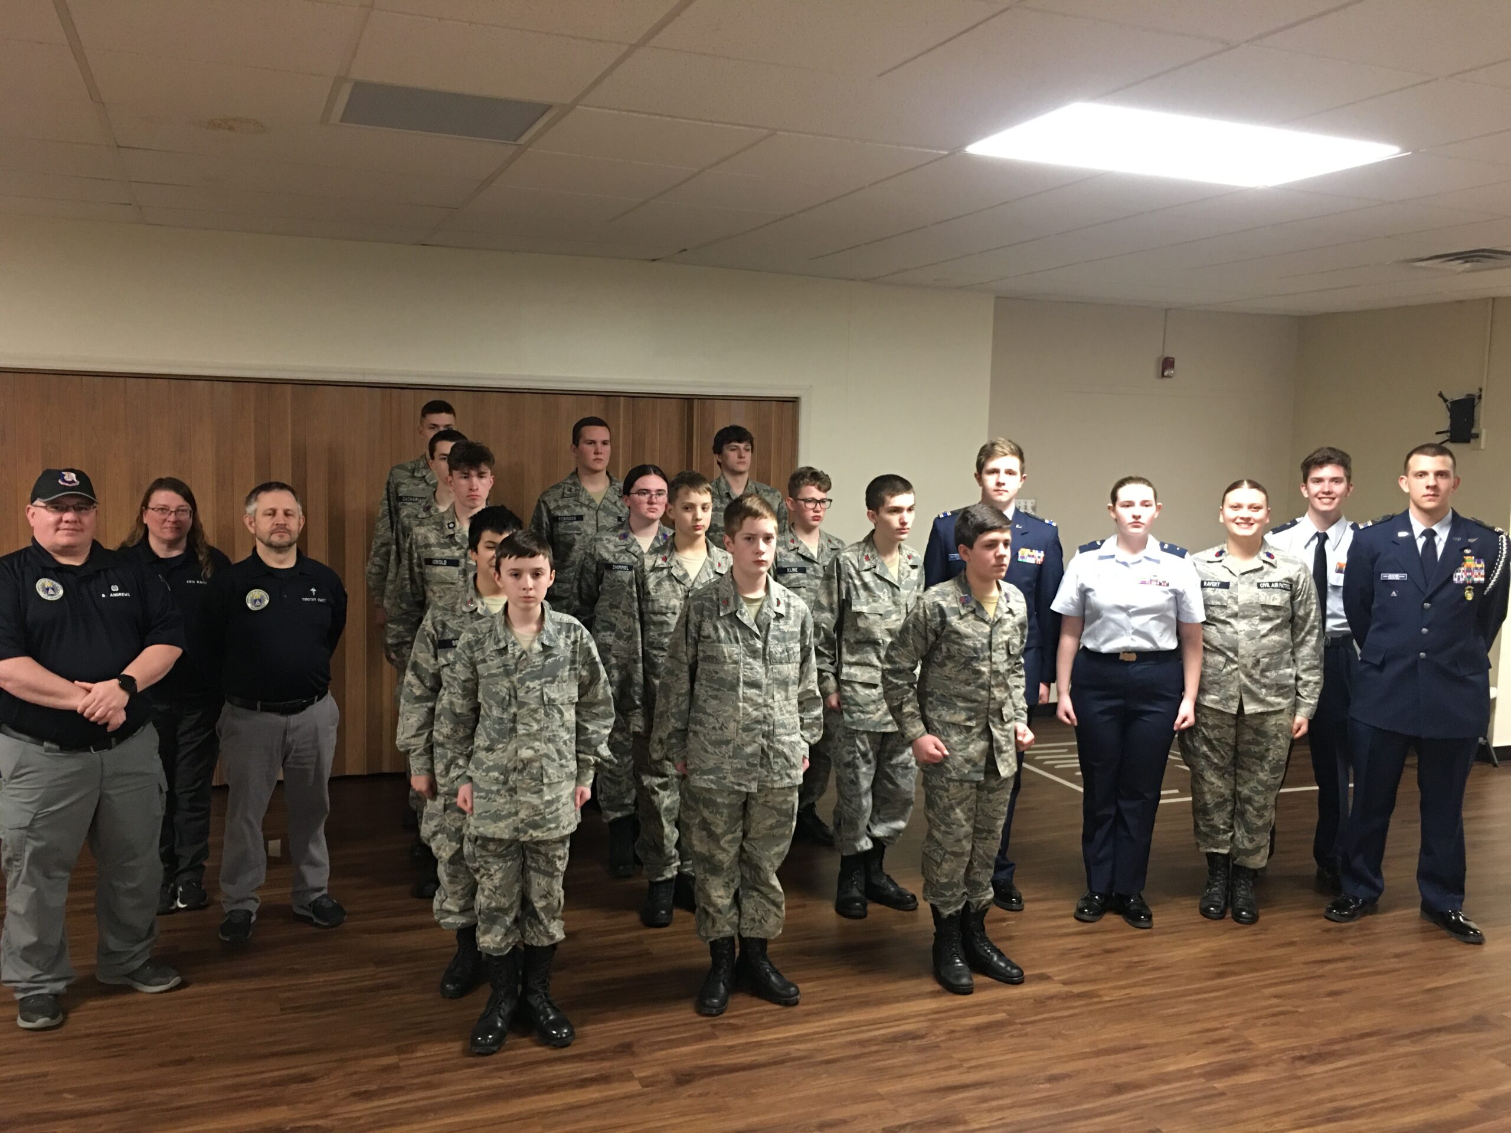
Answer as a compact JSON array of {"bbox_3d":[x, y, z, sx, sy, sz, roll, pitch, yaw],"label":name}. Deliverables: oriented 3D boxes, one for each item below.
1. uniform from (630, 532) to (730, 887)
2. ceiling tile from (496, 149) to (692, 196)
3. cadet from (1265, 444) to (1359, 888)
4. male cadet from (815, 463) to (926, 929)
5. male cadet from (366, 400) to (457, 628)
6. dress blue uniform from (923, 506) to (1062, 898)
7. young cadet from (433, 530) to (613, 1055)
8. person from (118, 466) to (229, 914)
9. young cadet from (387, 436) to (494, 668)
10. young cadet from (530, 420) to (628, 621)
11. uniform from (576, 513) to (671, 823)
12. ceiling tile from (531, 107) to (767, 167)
[{"bbox_3d":[-0.277,0.536,4.749,0.450,1.285,0.290,-1,6,-22],"label":"uniform"},{"bbox_3d":[-0.584,-1.398,4.516,0.614,0.020,0.614,-1,6,-23],"label":"ceiling tile"},{"bbox_3d":[2.304,0.419,5.049,0.500,1.774,0.300,3,6,22],"label":"cadet"},{"bbox_3d":[0.452,0.479,4.842,0.480,1.655,0.360,-2,7,-30],"label":"male cadet"},{"bbox_3d":[-1.449,0.205,5.762,0.550,1.905,0.350,-2,7,-23],"label":"male cadet"},{"bbox_3d":[0.928,0.519,4.913,0.550,1.505,0.310,0,6,-14],"label":"dress blue uniform"},{"bbox_3d":[-0.697,0.638,3.761,0.510,1.495,0.330,-1,6,-17],"label":"young cadet"},{"bbox_3d":[-2.140,0.466,4.668,0.470,1.590,0.320,-1,7,-24],"label":"person"},{"bbox_3d":[-1.122,0.381,4.949,0.530,1.738,0.340,-2,7,-23],"label":"young cadet"},{"bbox_3d":[-0.752,0.270,5.619,0.530,1.850,0.330,-1,6,-22],"label":"young cadet"},{"bbox_3d":[-0.472,0.444,5.194,0.480,1.255,0.320,-1,6,-25],"label":"uniform"},{"bbox_3d":[-0.349,-1.336,3.953,0.614,0.020,0.614,-1,6,-23],"label":"ceiling tile"}]

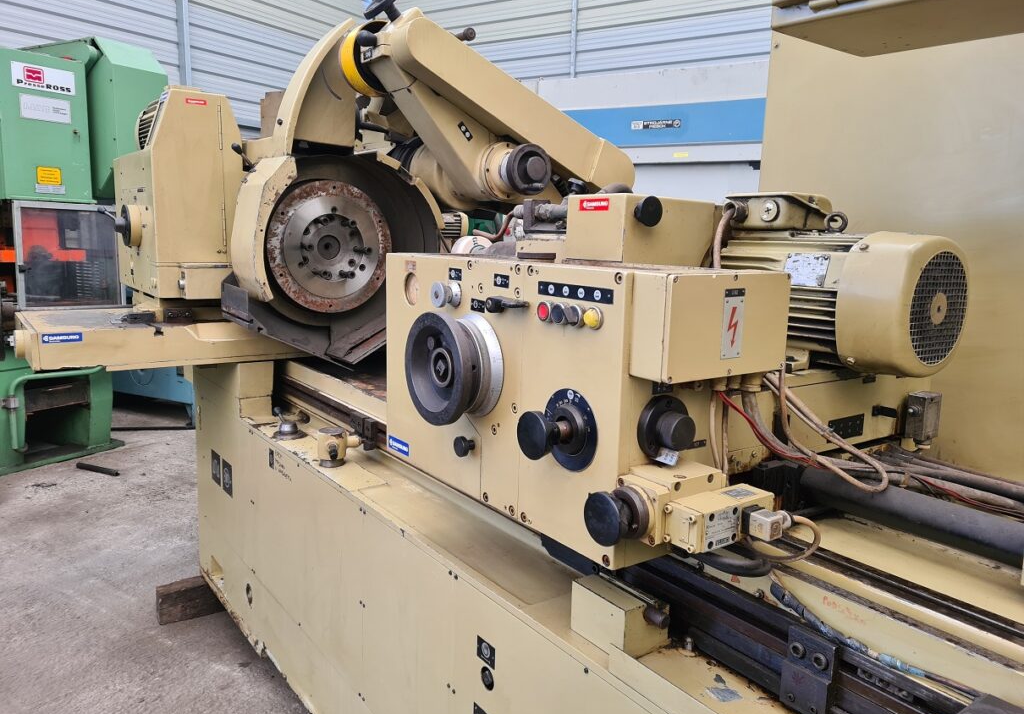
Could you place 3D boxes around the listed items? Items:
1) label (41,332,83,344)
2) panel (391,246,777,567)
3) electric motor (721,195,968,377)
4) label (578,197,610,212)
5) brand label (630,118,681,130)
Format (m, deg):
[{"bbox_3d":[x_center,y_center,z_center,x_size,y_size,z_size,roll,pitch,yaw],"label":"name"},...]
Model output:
[{"bbox_3d":[-1.099,-0.046,1.880,0.085,0.023,0.004,-5,11,-35],"label":"label"},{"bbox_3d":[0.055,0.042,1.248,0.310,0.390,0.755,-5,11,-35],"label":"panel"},{"bbox_3d":[0.588,-0.146,1.445,0.240,0.312,0.443,-5,11,-35],"label":"electric motor"},{"bbox_3d":[0.166,-0.304,1.540,0.004,0.023,0.085,-5,11,-35],"label":"label"},{"bbox_3d":[0.733,-1.177,3.900,0.258,0.043,0.005,6,10,28],"label":"brand label"}]

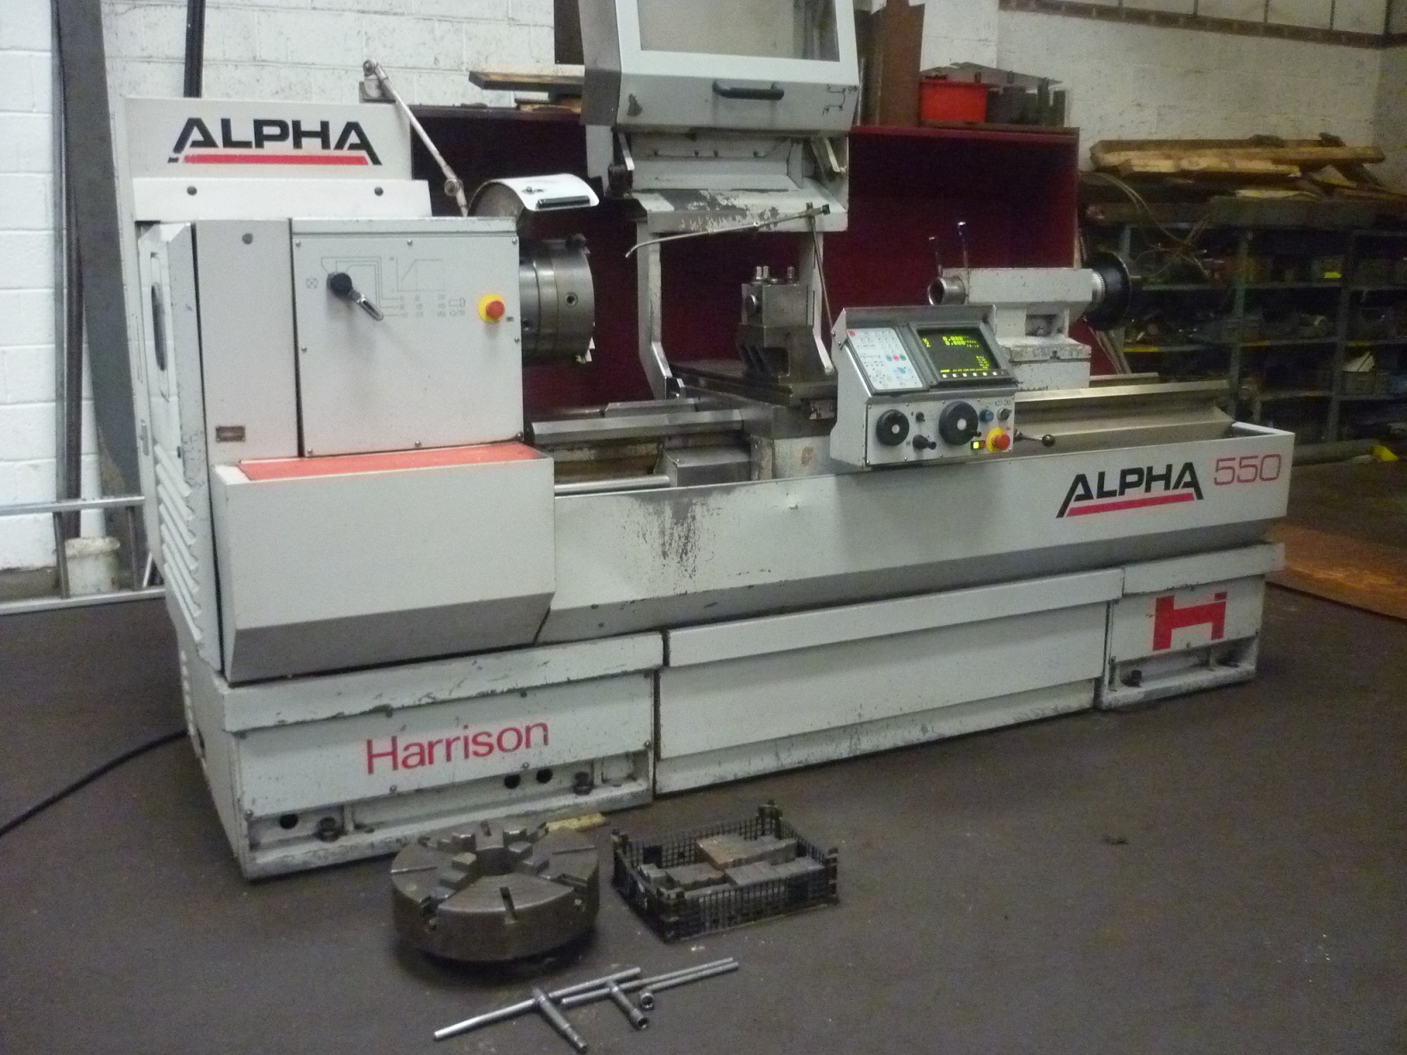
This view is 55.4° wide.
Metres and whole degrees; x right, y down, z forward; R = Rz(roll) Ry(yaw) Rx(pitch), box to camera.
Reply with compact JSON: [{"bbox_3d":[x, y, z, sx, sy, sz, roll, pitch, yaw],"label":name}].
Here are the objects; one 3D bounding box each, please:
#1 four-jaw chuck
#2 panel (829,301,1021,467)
[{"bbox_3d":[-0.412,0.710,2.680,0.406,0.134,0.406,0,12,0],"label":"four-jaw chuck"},{"bbox_3d":[0.534,-0.339,3.182,0.428,0.362,0.193,-6,14,-26],"label":"panel"}]

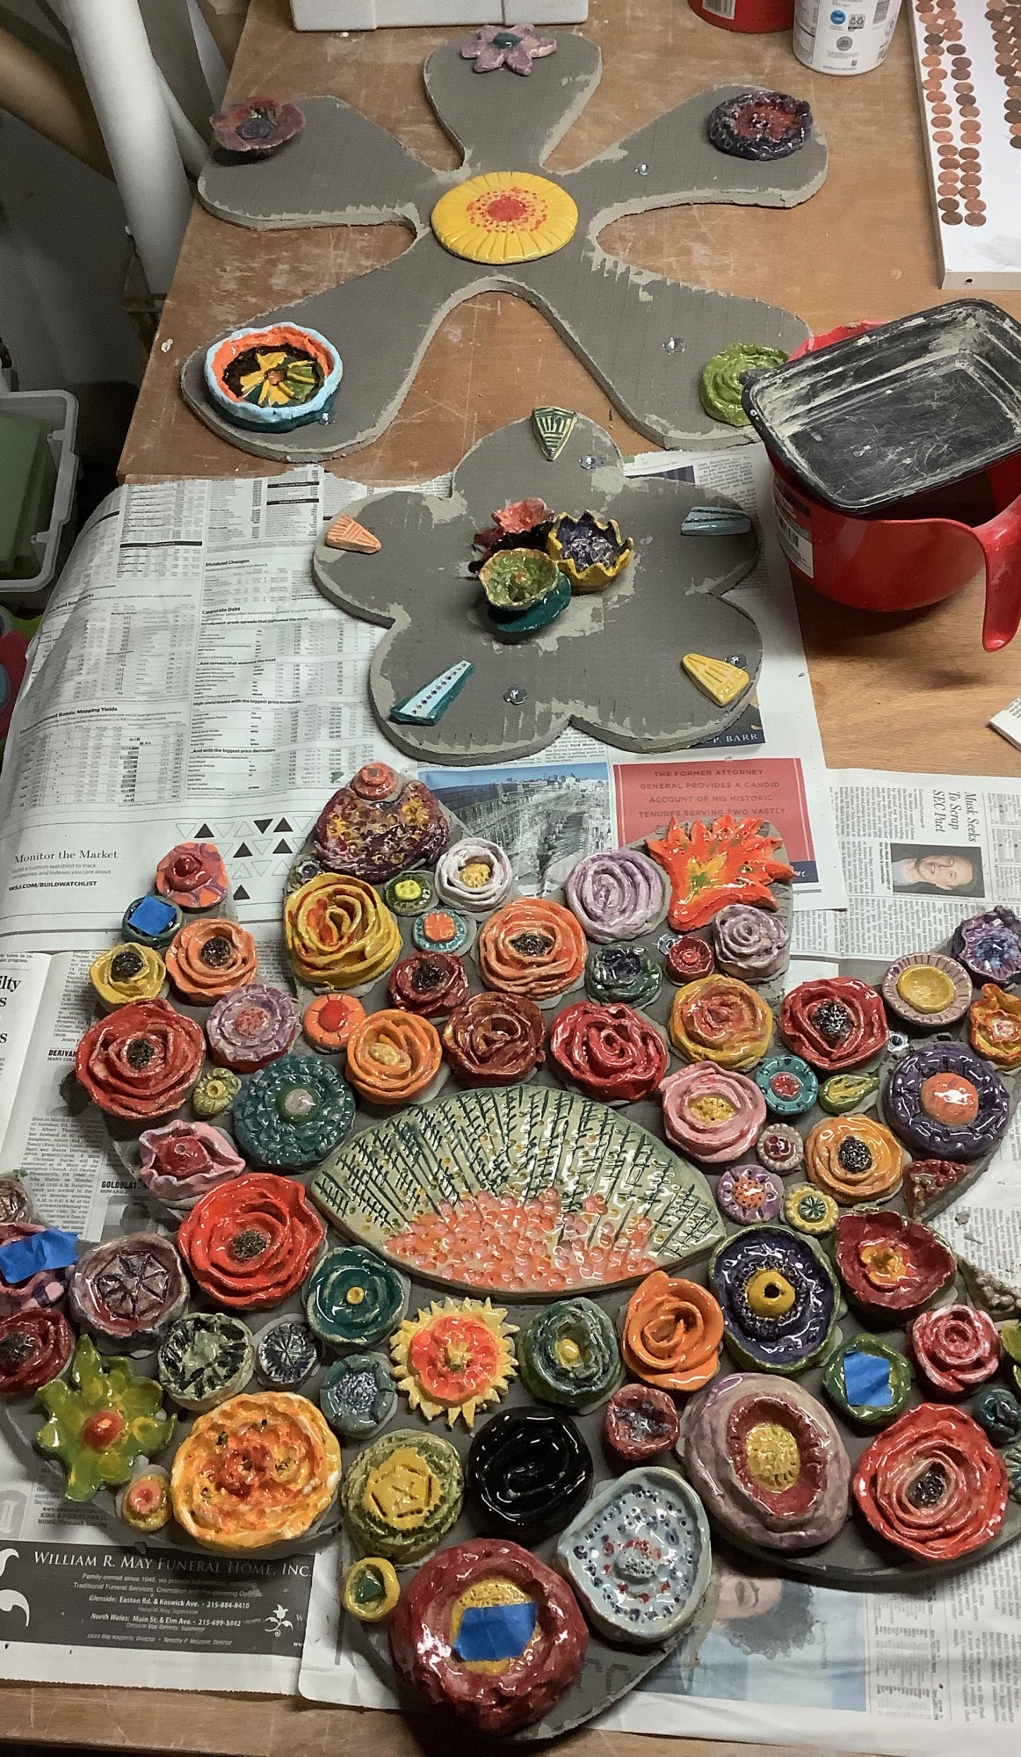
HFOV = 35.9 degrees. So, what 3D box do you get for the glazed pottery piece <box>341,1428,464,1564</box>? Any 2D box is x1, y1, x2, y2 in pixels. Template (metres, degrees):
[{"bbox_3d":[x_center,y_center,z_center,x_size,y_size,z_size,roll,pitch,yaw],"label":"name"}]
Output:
[{"bbox_3d":[-0.058,0.330,0.842,0.064,0.034,0.065,-2,56,2],"label":"glazed pottery piece"}]

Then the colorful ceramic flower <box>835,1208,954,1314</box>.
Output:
[{"bbox_3d":[0.214,0.222,0.886,0.067,0.035,0.060,-5,57,0],"label":"colorful ceramic flower"}]

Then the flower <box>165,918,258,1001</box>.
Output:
[{"bbox_3d":[-0.198,0.053,1.048,0.061,0.020,0.060,-4,57,0],"label":"flower"}]

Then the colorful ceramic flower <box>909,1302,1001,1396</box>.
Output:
[{"bbox_3d":[0.246,0.259,0.868,0.048,0.024,0.048,-4,57,0],"label":"colorful ceramic flower"}]

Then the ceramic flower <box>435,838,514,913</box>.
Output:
[{"bbox_3d":[-0.025,-0.005,1.073,0.054,0.023,0.052,-2,56,2],"label":"ceramic flower"}]

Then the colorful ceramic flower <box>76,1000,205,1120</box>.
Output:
[{"bbox_3d":[-0.236,0.115,1.007,0.084,0.025,0.085,-4,57,0],"label":"colorful ceramic flower"}]

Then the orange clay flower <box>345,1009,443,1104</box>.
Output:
[{"bbox_3d":[-0.073,0.110,0.980,0.060,0.022,0.062,-4,57,0],"label":"orange clay flower"}]

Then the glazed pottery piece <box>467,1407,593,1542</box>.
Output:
[{"bbox_3d":[0.011,0.318,0.845,0.067,0.035,0.067,-2,56,2],"label":"glazed pottery piece"}]

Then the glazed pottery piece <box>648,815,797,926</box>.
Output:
[{"bbox_3d":[0.140,-0.006,1.046,0.100,0.020,0.084,-2,58,2],"label":"glazed pottery piece"}]

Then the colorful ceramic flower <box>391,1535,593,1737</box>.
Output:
[{"bbox_3d":[-0.011,0.381,0.796,0.100,0.045,0.089,-2,58,2],"label":"colorful ceramic flower"}]

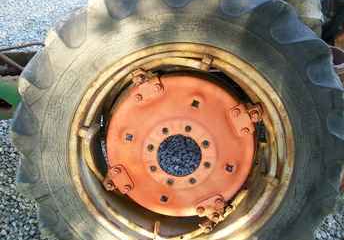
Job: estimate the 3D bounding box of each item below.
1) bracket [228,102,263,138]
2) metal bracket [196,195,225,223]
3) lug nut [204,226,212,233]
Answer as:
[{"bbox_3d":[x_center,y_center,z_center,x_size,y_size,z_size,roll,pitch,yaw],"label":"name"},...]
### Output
[{"bbox_3d":[0.264,-0.008,1.238,0.112,0.113,0.042,-27,11,9],"label":"bracket"},{"bbox_3d":[0.153,0.337,1.331,0.112,0.111,0.042,-27,11,9],"label":"metal bracket"},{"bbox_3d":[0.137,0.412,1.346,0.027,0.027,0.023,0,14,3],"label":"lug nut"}]

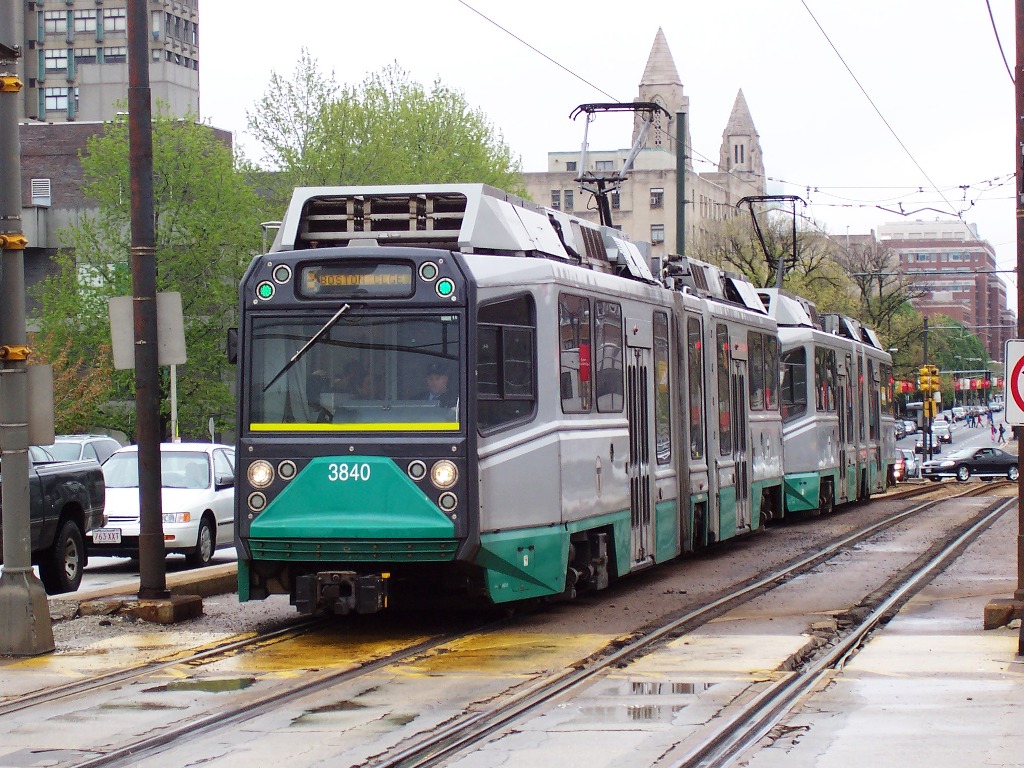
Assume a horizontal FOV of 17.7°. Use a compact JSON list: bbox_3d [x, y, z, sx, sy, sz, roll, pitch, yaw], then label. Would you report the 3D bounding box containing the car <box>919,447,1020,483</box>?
[{"bbox_3d":[18.700,3.240,132.000,5.030,1.410,1.850,0,-1,-38],"label":"car"}]

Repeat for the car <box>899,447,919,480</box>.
[{"bbox_3d":[17.160,3.580,145.000,1.770,1.420,4.600,0,0,10],"label":"car"}]

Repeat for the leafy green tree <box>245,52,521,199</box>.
[{"bbox_3d":[-3.550,-3.100,93.000,7.600,12.100,7.600,0,0,10],"label":"leafy green tree"}]

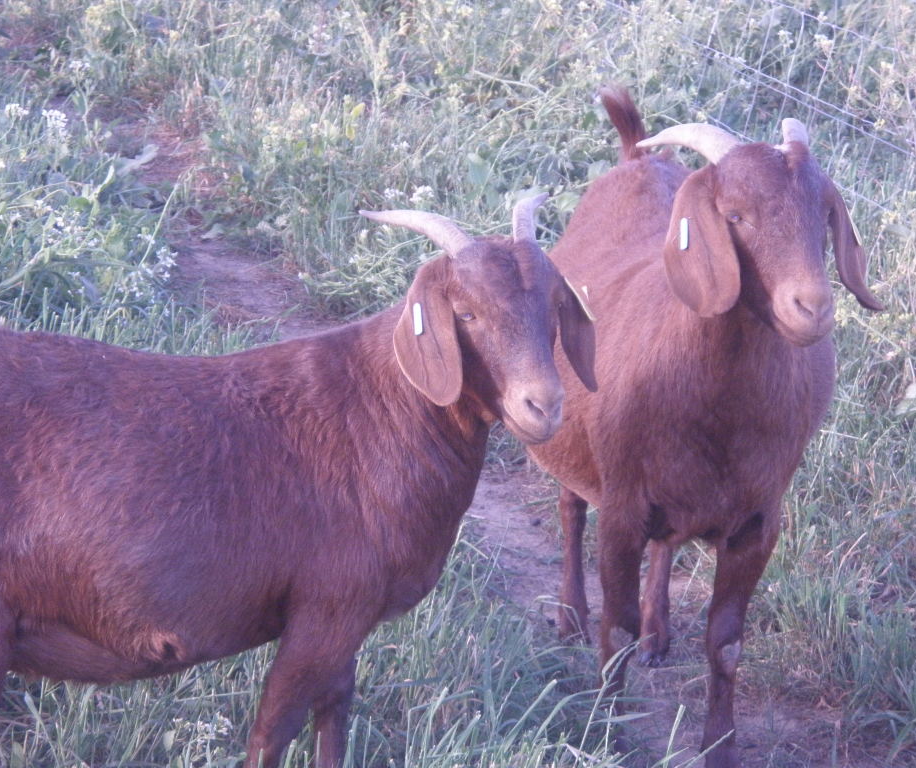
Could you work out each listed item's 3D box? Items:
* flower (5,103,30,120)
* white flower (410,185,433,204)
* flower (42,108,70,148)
[{"bbox_3d":[-0.967,-0.598,7.400,0.056,0.032,0.050,0,13,0],"label":"flower"},{"bbox_3d":[-0.073,-0.388,6.900,0.049,0.034,0.045,0,13,0],"label":"white flower"},{"bbox_3d":[-0.869,-0.553,7.300,0.060,0.074,0.055,0,13,0],"label":"flower"}]

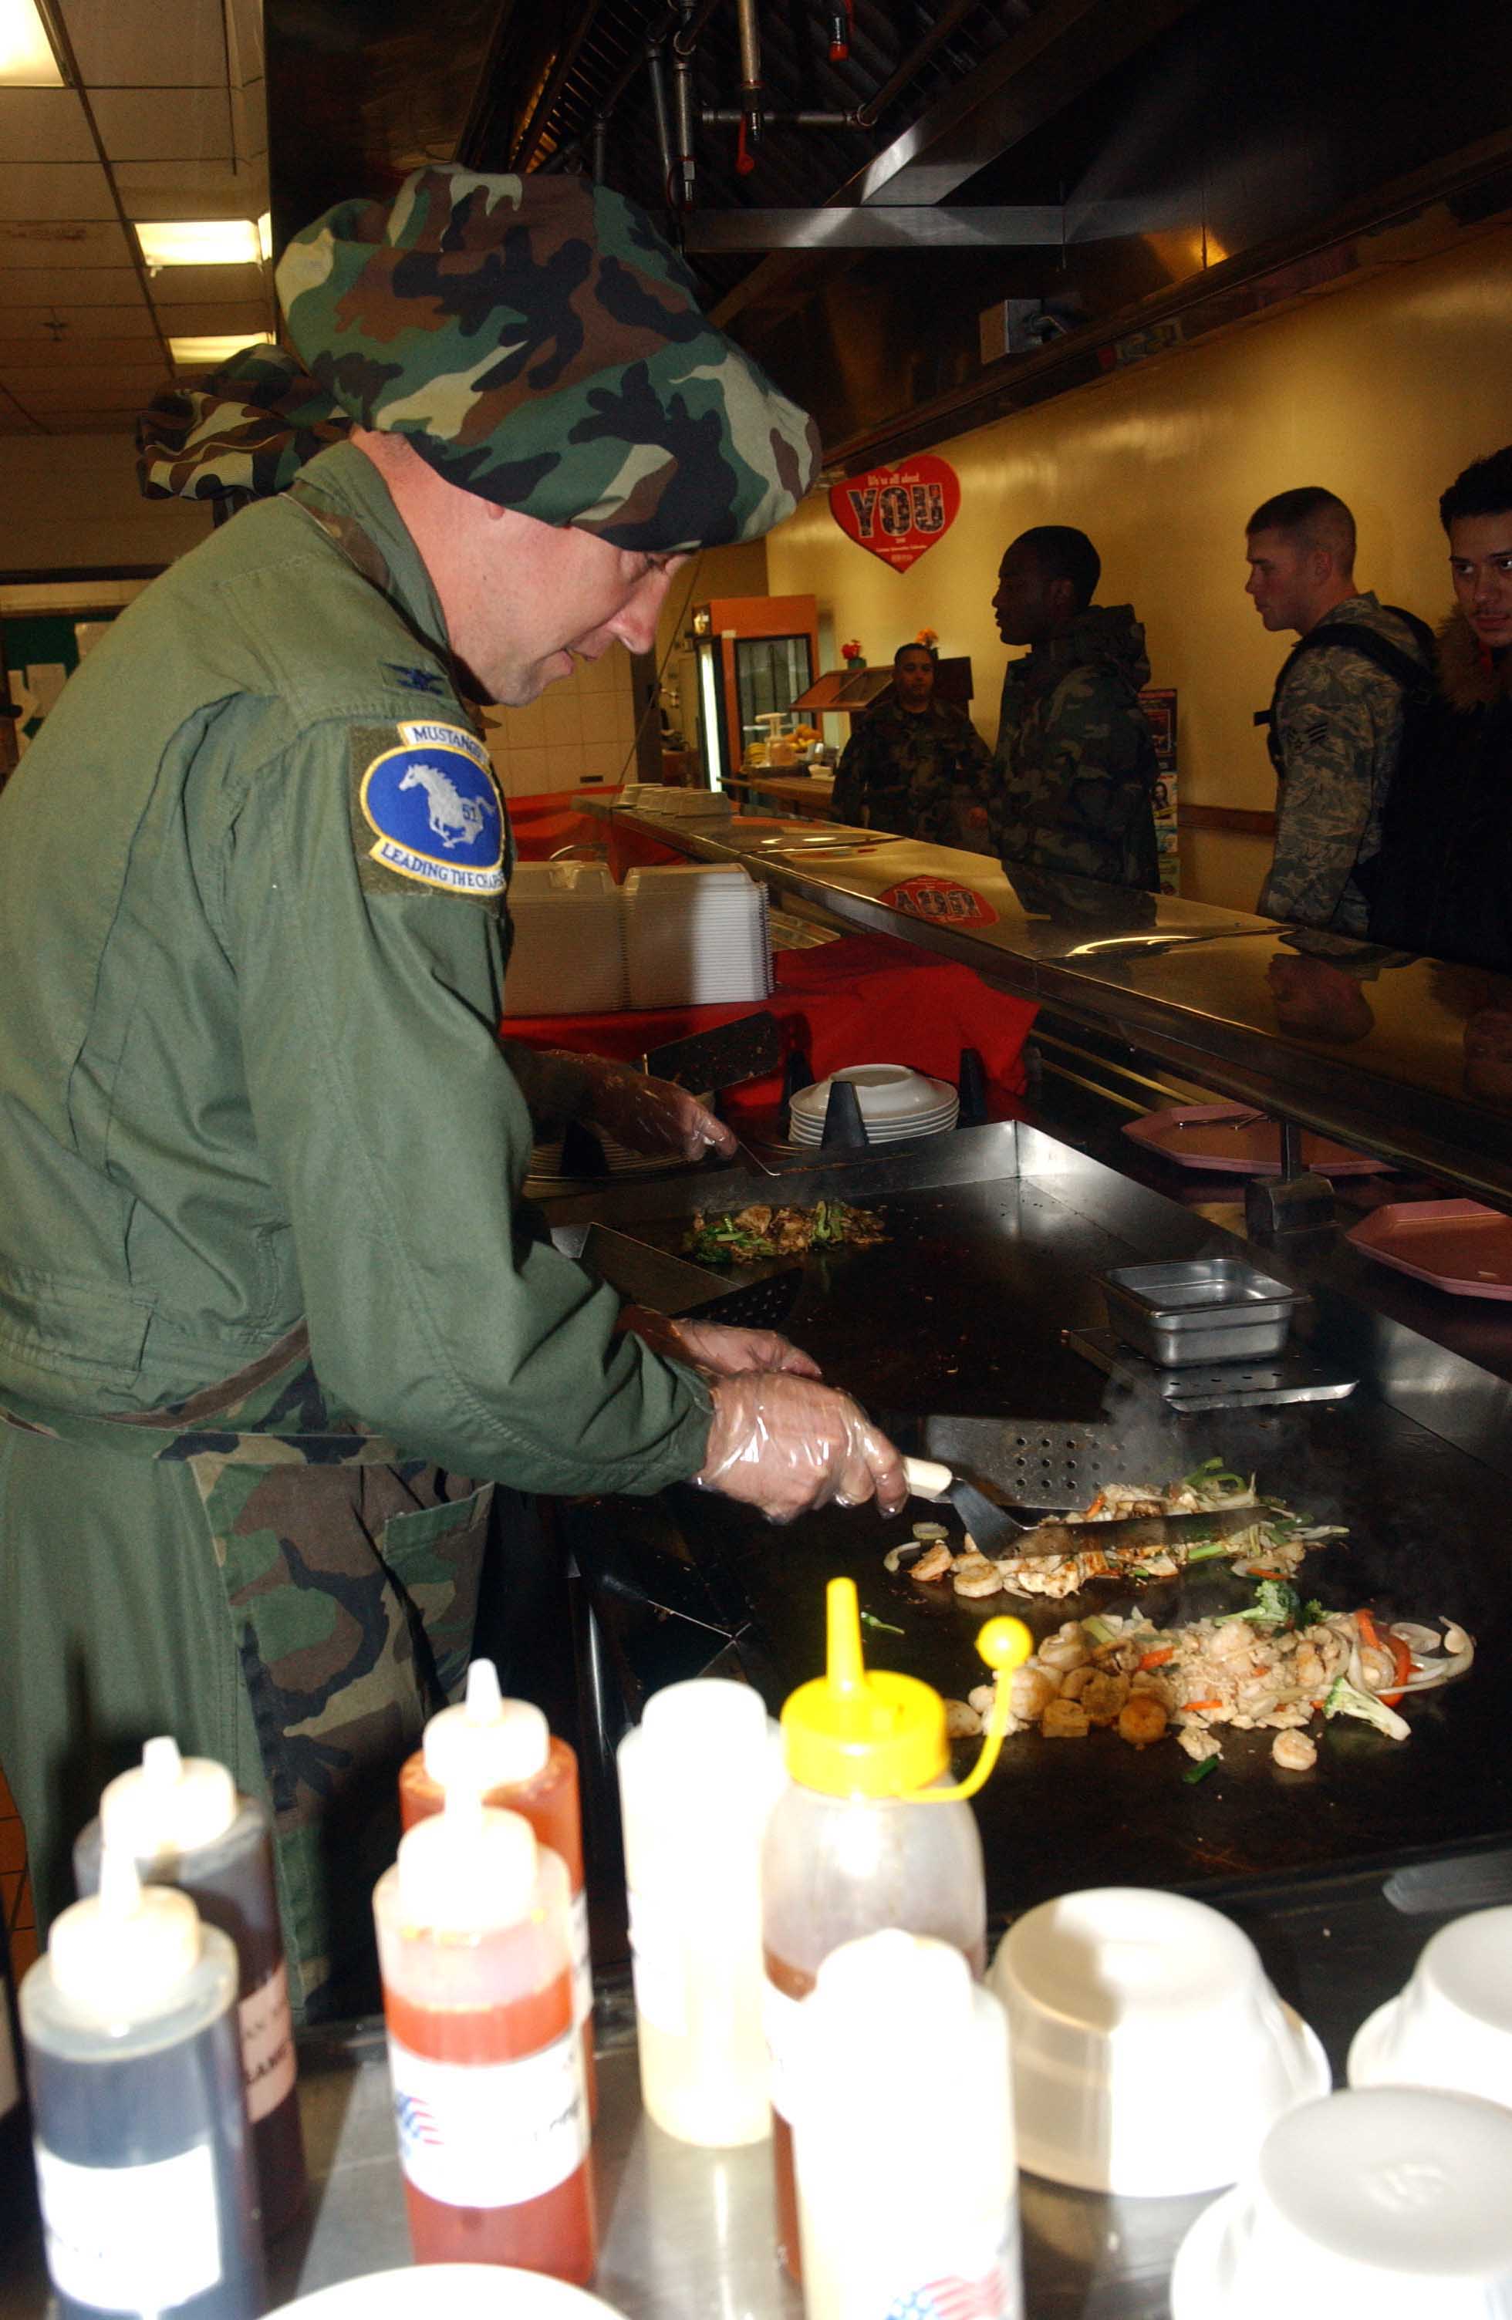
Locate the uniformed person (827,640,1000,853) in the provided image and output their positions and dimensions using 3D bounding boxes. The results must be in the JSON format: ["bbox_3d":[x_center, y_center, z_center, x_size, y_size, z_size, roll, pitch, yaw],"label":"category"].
[{"bbox_3d":[0.651,-1.170,8.574,0.600,1.680,0.360,-3,12,-2],"label":"uniformed person"}]

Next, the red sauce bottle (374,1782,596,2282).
[{"bbox_3d":[-0.090,0.279,0.717,0.063,0.159,0.063,-5,12,-9],"label":"red sauce bottle"}]

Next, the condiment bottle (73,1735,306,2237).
[{"bbox_3d":[-0.195,0.274,0.747,0.063,0.165,0.063,-6,13,-17],"label":"condiment bottle"}]

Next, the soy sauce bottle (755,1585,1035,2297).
[{"bbox_3d":[0.047,0.242,0.705,0.088,0.224,0.071,-2,12,2],"label":"soy sauce bottle"}]

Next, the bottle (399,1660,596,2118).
[{"bbox_3d":[-0.094,0.260,0.793,0.063,0.166,0.063,-4,12,-8],"label":"bottle"}]

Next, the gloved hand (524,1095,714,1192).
[{"bbox_3d":[-0.120,-0.039,2.300,0.180,0.090,0.100,16,2,-28],"label":"gloved hand"}]

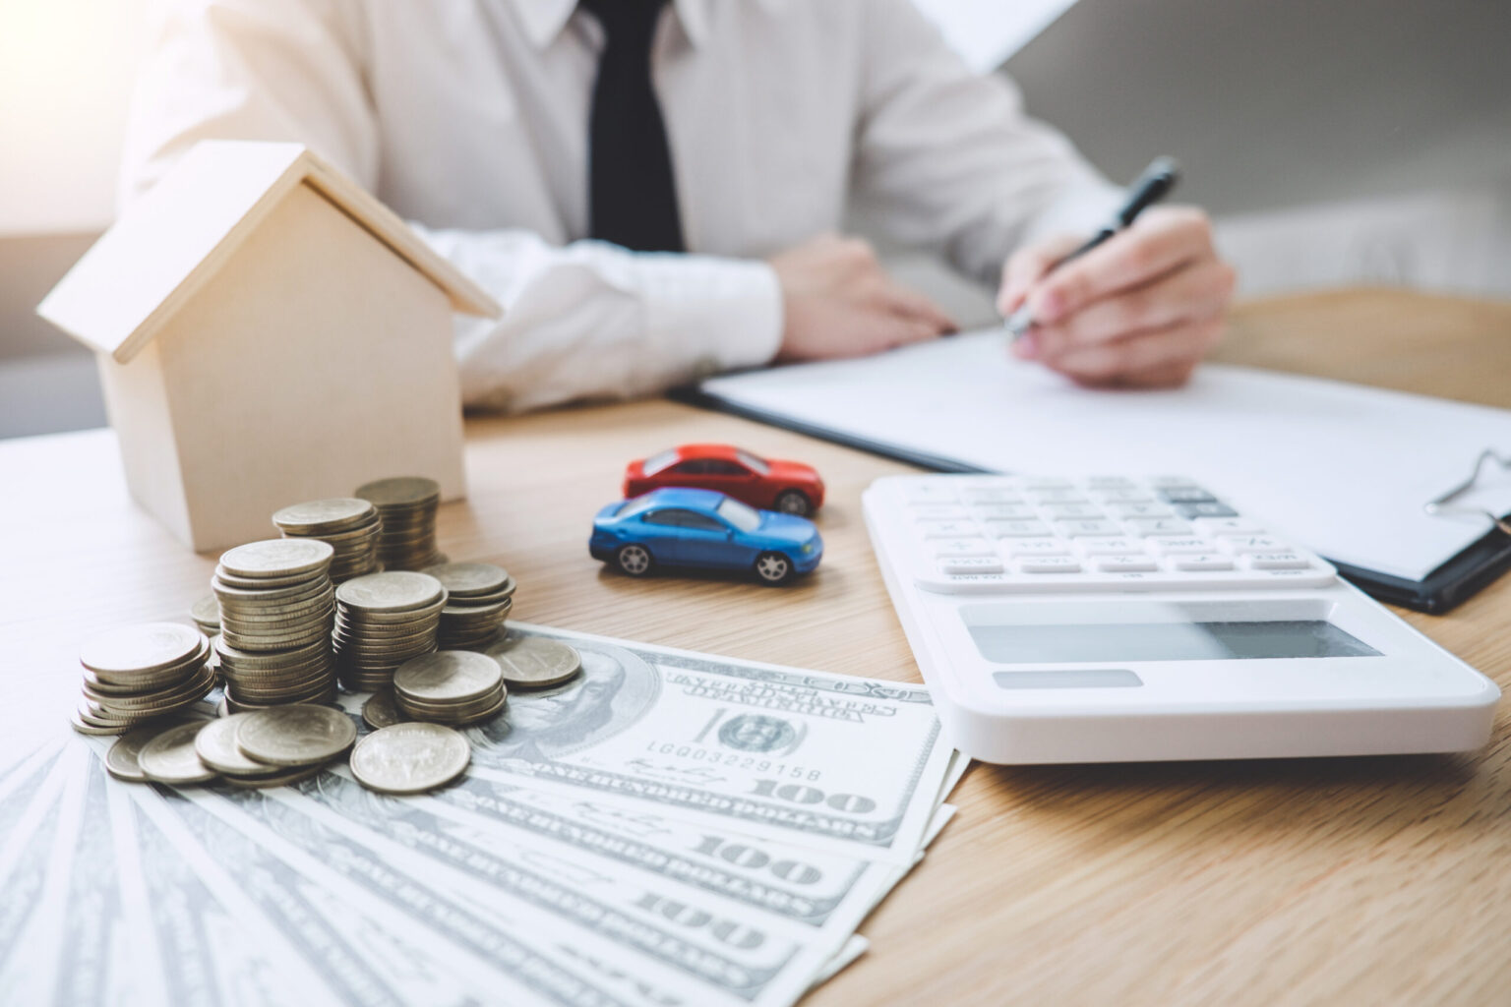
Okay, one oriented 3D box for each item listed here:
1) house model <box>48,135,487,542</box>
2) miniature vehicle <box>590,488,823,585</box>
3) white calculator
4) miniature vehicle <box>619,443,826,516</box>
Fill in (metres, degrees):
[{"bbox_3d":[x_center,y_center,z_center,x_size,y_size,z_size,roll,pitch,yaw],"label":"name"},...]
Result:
[{"bbox_3d":[-0.159,-0.059,0.373,0.116,0.116,0.096,-16,25,-39],"label":"house model"},{"bbox_3d":[-0.014,0.008,0.325,0.067,0.022,0.028,3,19,9],"label":"miniature vehicle"},{"bbox_3d":[0.089,0.021,0.289,0.113,0.017,0.153,-1,18,-2],"label":"white calculator"},{"bbox_3d":[-0.010,-0.008,0.369,0.066,0.022,0.028,-1,19,-2],"label":"miniature vehicle"}]

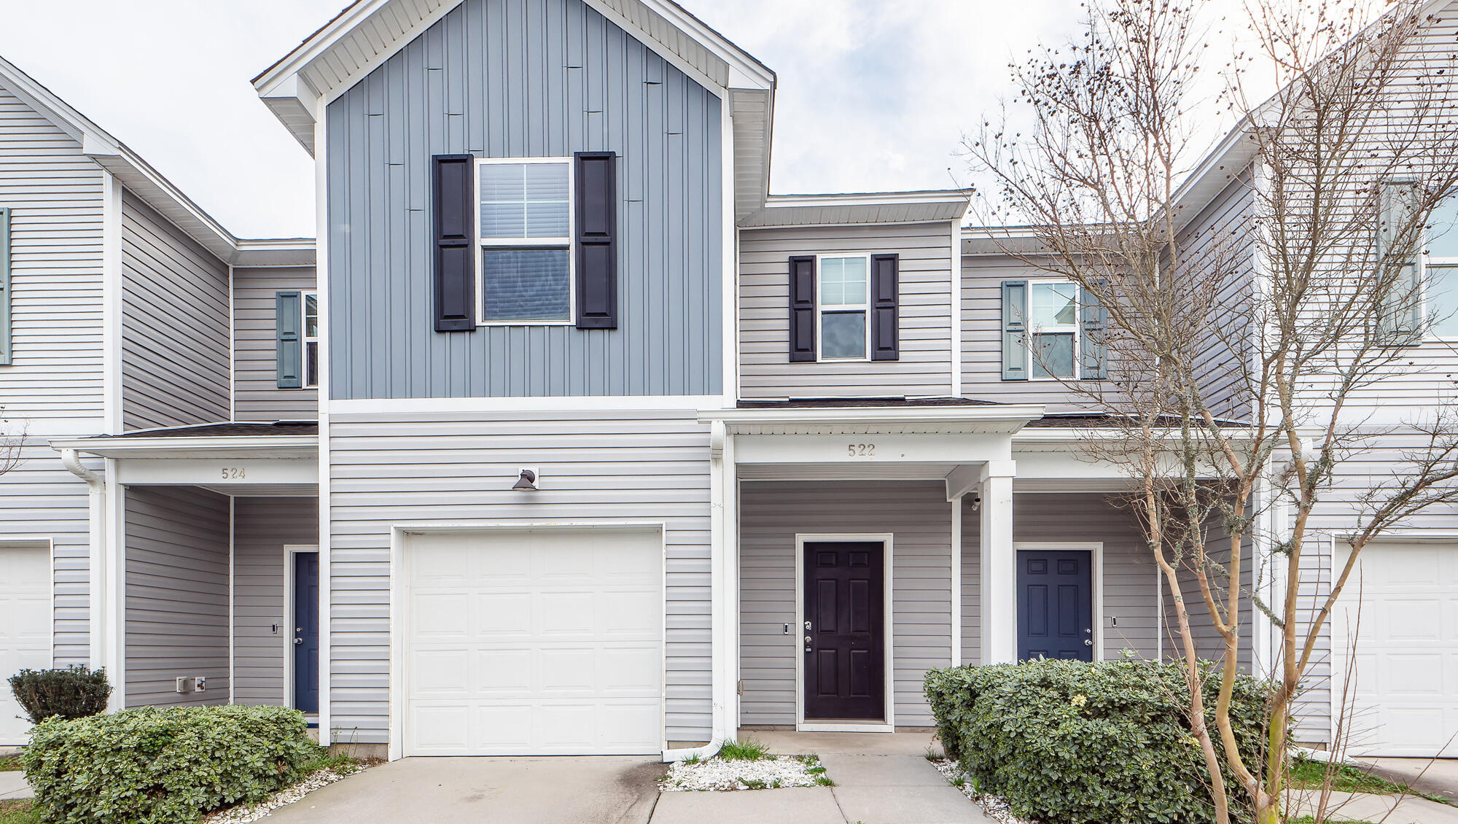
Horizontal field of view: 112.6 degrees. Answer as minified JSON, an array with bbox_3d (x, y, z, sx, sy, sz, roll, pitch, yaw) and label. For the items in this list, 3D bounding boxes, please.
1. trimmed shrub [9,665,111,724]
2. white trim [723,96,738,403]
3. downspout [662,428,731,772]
[{"bbox_3d":[-6.220,2.740,4.520,0.640,0.740,0.640,0,0,0],"label":"trimmed shrub"},{"bbox_3d":[0.010,-1.480,4.430,0.130,2.830,0.070,0,0,0],"label":"white trim"},{"bbox_3d":[-0.290,1.600,4.290,0.560,3.050,0.270,0,0,0],"label":"downspout"}]

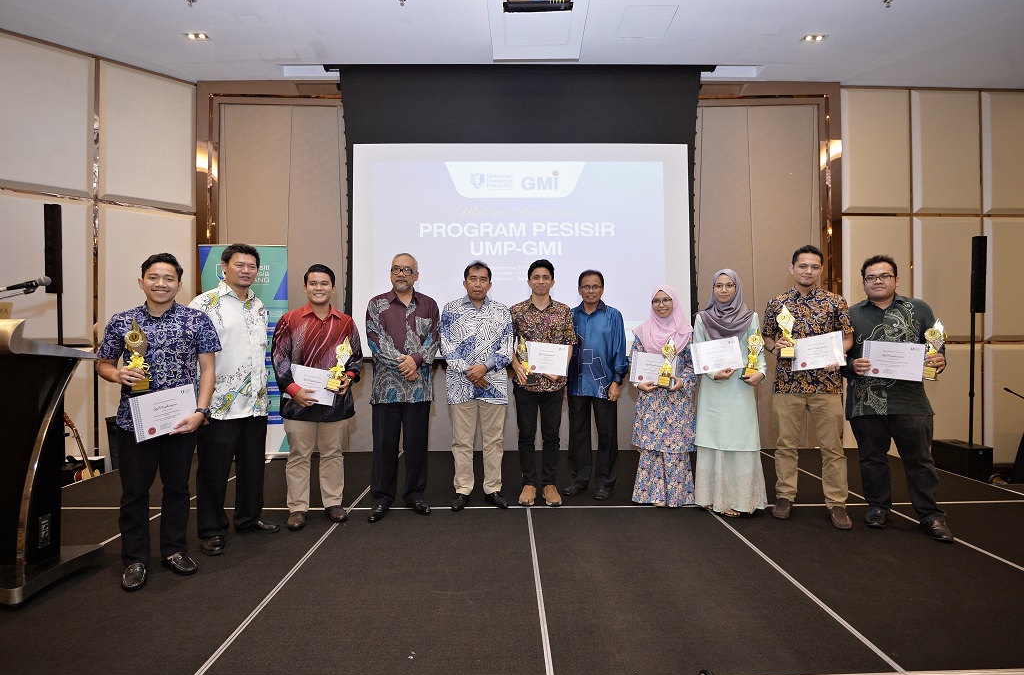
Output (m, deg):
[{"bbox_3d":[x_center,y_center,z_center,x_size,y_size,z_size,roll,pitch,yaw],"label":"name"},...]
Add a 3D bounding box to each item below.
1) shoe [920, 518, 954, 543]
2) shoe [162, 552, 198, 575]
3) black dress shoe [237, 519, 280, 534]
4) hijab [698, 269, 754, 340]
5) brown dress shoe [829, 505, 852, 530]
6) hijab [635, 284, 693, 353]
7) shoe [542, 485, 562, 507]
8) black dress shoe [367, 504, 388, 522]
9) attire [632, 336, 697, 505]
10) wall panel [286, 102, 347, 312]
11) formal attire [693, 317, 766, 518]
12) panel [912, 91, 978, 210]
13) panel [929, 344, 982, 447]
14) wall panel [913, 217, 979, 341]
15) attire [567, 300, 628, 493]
[{"bbox_3d":[2.520,1.112,3.035,0.107,0.110,0.290,0,0,22],"label":"shoe"},{"bbox_3d":[-1.713,1.143,2.650,0.275,0.095,0.100,0,0,37],"label":"shoe"},{"bbox_3d":[-1.552,1.141,3.158,0.285,0.100,0.100,0,0,15],"label":"black dress shoe"},{"bbox_3d":[1.435,-0.220,3.430,0.355,0.460,0.290,0,0,14],"label":"hijab"},{"bbox_3d":[2.085,1.131,3.285,0.105,0.100,0.285,0,0,18],"label":"brown dress shoe"},{"bbox_3d":[1.065,-0.130,3.610,0.390,0.480,0.320,0,0,16],"label":"hijab"},{"bbox_3d":[0.280,1.118,3.670,0.108,0.110,0.280,0,0,-10],"label":"shoe"},{"bbox_3d":[-0.865,1.118,3.390,0.105,0.110,0.285,0,0,14],"label":"black dress shoe"},{"bbox_3d":[1.088,0.553,3.710,0.470,1.230,0.330,0,0,7],"label":"attire"},{"bbox_3d":[-2.107,-0.620,5.450,0.580,3.720,0.050,0,0,0],"label":"wall panel"},{"bbox_3d":[1.475,0.485,3.480,0.480,1.320,0.360,0,0,14],"label":"formal attire"},{"bbox_3d":[5.158,-2.203,6.070,0.810,1.470,0.050,0,0,-1],"label":"panel"},{"bbox_3d":[4.687,0.716,5.480,0.750,1.290,0.060,0,0,-3],"label":"panel"},{"bbox_3d":[4.800,-0.650,5.680,0.750,1.380,0.070,0,0,-1],"label":"wall panel"},{"bbox_3d":[0.614,0.440,3.870,0.530,1.440,0.310,0,0,7],"label":"attire"}]

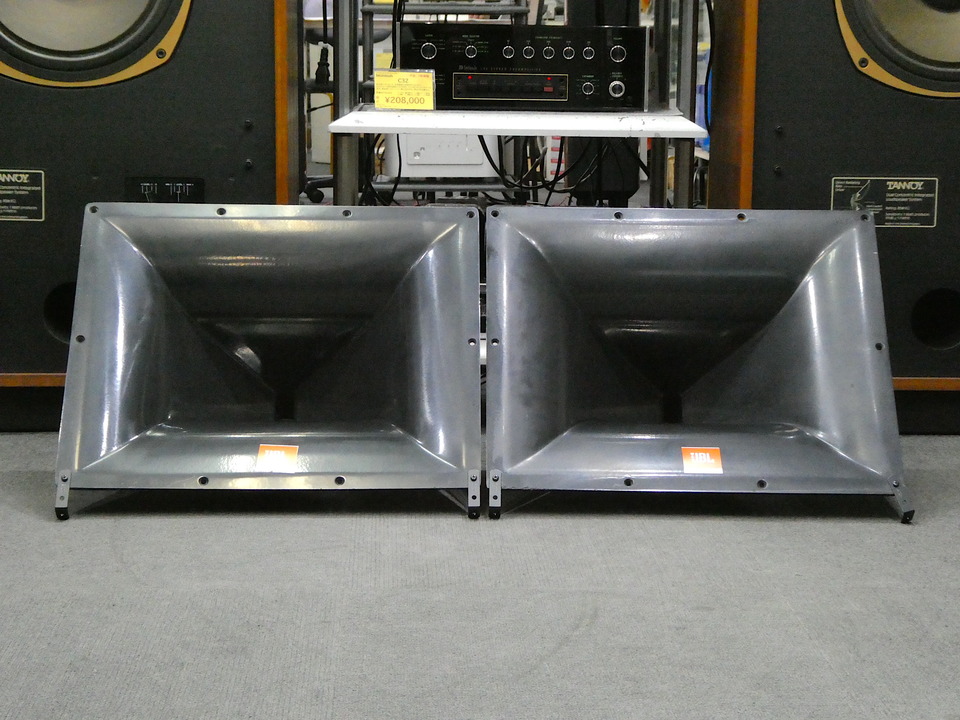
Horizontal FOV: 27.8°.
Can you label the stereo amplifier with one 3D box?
[{"bbox_3d":[0.070,-0.507,3.320,0.411,0.142,0.360,1,11,0],"label":"stereo amplifier"}]

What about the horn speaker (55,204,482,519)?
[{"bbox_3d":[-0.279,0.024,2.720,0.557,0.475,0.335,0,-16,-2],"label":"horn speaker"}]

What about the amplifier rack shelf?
[{"bbox_3d":[0.057,-0.384,3.115,0.556,0.011,0.500,1,11,0],"label":"amplifier rack shelf"}]

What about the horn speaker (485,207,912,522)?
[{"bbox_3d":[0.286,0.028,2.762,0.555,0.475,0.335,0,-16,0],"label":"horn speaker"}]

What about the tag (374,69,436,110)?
[{"bbox_3d":[-0.121,-0.438,3.143,0.100,0.068,0.012,1,11,0],"label":"tag"}]

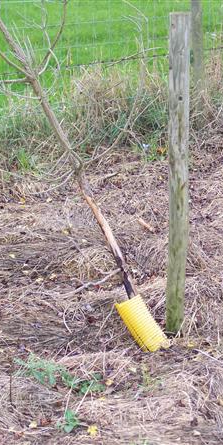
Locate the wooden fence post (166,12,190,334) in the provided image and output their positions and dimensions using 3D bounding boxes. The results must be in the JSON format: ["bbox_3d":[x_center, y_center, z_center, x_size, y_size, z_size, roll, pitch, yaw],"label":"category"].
[{"bbox_3d":[0.255,-0.174,5.138,0.074,1.260,0.074,1,15,6],"label":"wooden fence post"}]

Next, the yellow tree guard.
[{"bbox_3d":[0.119,0.396,5.170,0.102,0.222,0.102,-29,2,15],"label":"yellow tree guard"}]

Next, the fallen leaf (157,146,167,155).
[{"bbox_3d":[0.333,-0.470,8.714,0.063,0.040,0.050,0,15,0],"label":"fallen leaf"}]

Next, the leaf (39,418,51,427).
[{"bbox_3d":[-0.218,0.660,4.405,0.038,0.014,0.035,0,15,0],"label":"leaf"}]

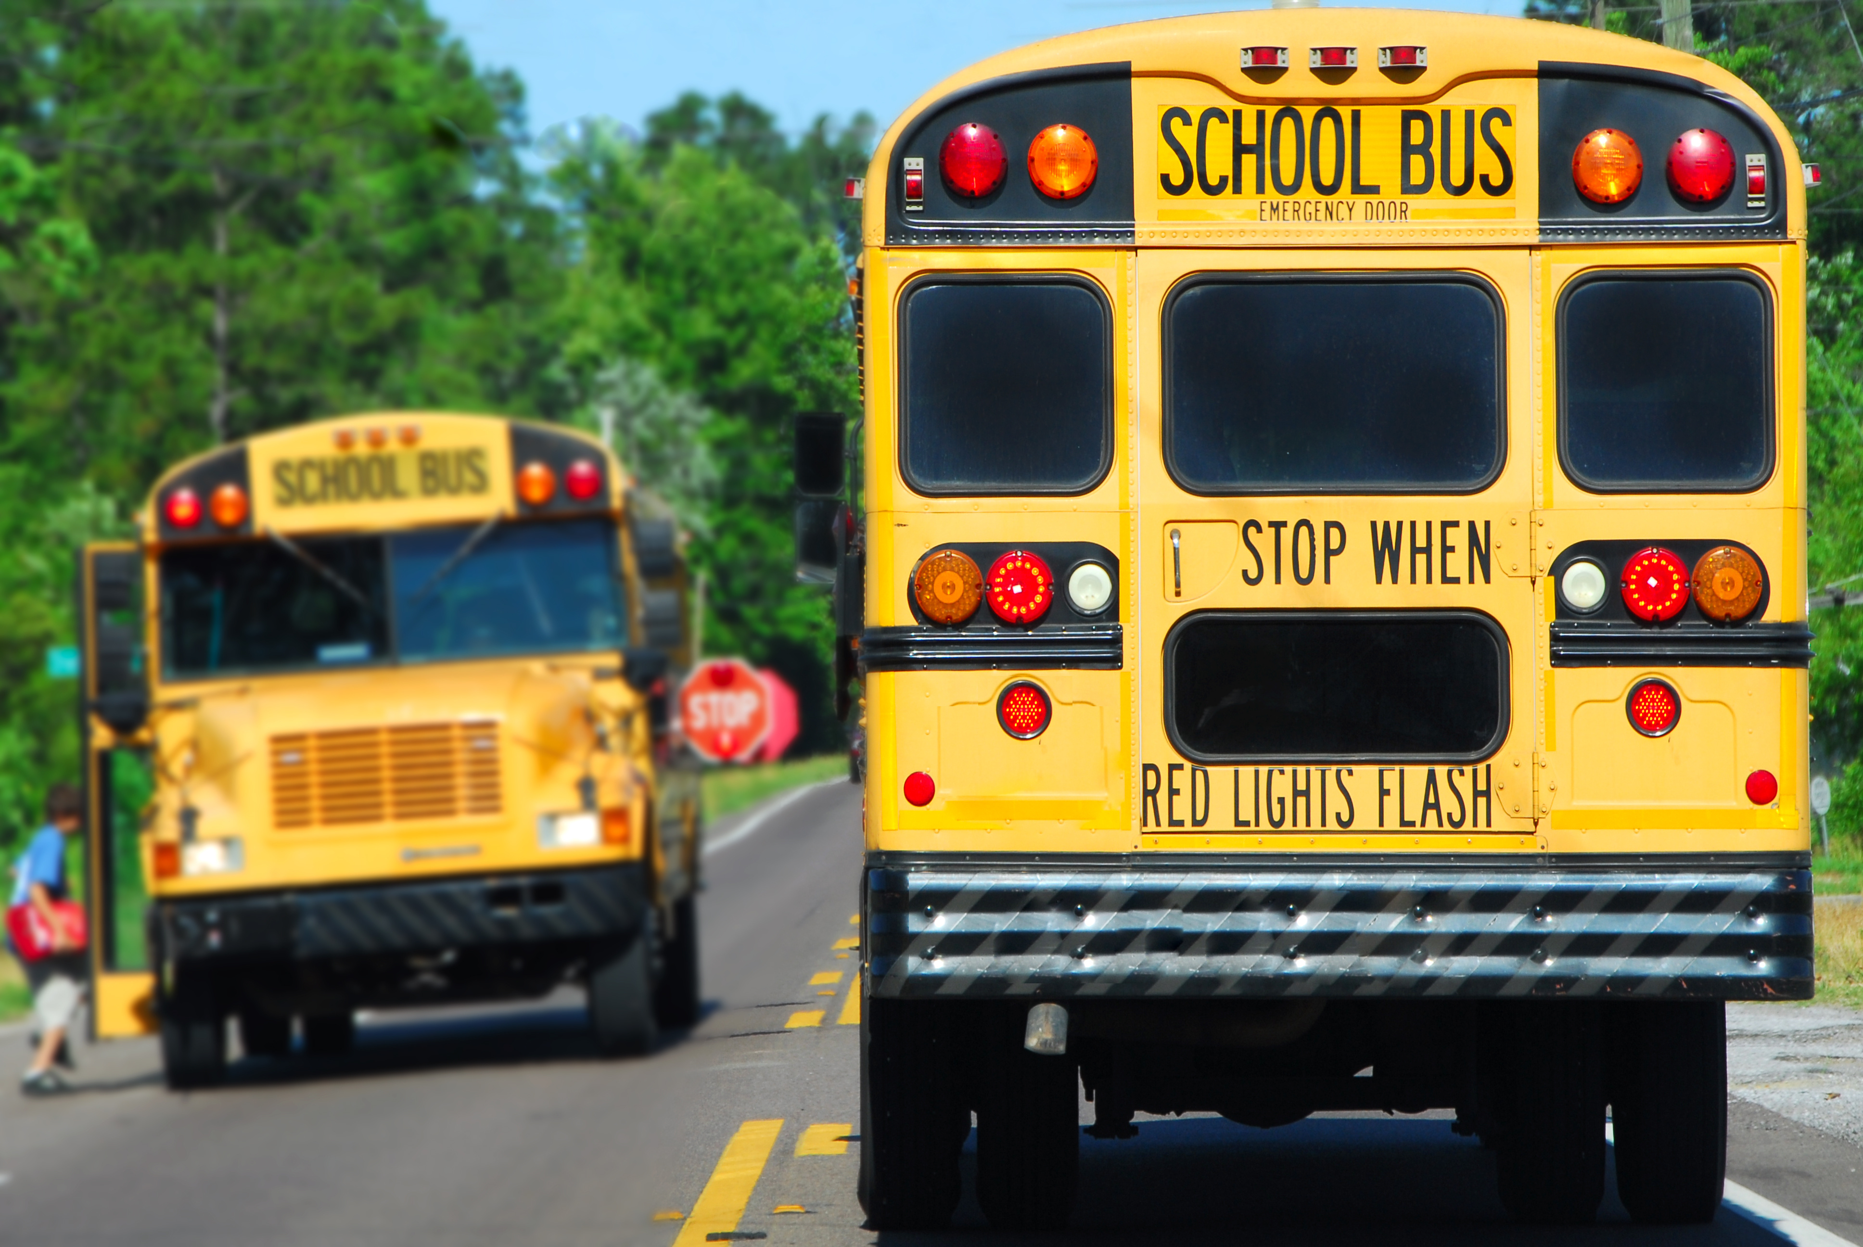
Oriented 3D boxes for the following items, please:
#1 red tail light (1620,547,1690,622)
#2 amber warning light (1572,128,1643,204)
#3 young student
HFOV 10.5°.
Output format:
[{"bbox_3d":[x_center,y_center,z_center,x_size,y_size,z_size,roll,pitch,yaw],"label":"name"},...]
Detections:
[{"bbox_3d":[1.841,-0.100,25.680,0.178,0.192,0.060,0,-1,0],"label":"red tail light"},{"bbox_3d":[1.711,-1.157,25.565,0.178,0.193,0.070,-1,-1,0],"label":"amber warning light"},{"bbox_3d":[-4.177,1.497,47.800,0.400,1.444,0.420,0,-1,-26],"label":"young student"}]

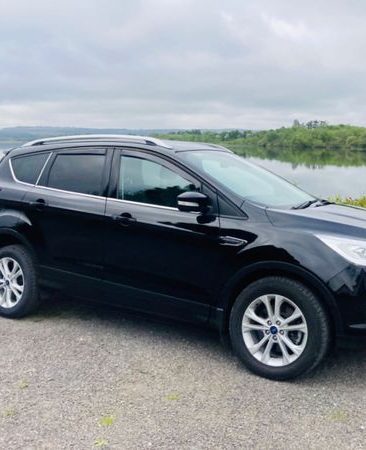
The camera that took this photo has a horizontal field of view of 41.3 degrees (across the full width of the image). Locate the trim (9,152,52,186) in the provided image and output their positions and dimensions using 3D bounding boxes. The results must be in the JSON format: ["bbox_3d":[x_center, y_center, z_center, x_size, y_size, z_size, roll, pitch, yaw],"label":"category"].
[{"bbox_3d":[-1.428,-0.511,4.476,0.500,0.330,0.060,5,-11,36],"label":"trim"}]

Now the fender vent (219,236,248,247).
[{"bbox_3d":[0.337,0.118,3.285,0.220,0.060,0.035,4,12,31],"label":"fender vent"}]

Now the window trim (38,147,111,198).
[{"bbox_3d":[-0.941,-0.449,4.156,0.770,0.410,0.070,4,-11,31],"label":"window trim"}]

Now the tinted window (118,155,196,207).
[{"bbox_3d":[-0.191,-0.347,3.675,0.700,0.410,0.055,4,-11,31],"label":"tinted window"}]

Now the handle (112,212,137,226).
[{"bbox_3d":[-0.464,-0.037,3.763,0.230,0.065,0.060,4,12,31],"label":"handle"}]

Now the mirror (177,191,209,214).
[{"bbox_3d":[0.068,-0.160,3.333,0.150,0.170,0.230,4,12,31],"label":"mirror"}]

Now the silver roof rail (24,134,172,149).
[{"bbox_3d":[-0.810,-0.706,4.205,1.720,0.120,0.070,6,13,31],"label":"silver roof rail"}]

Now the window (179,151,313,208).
[{"bbox_3d":[0.580,-0.422,4.109,0.800,0.130,1.340,37,26,21],"label":"window"}]

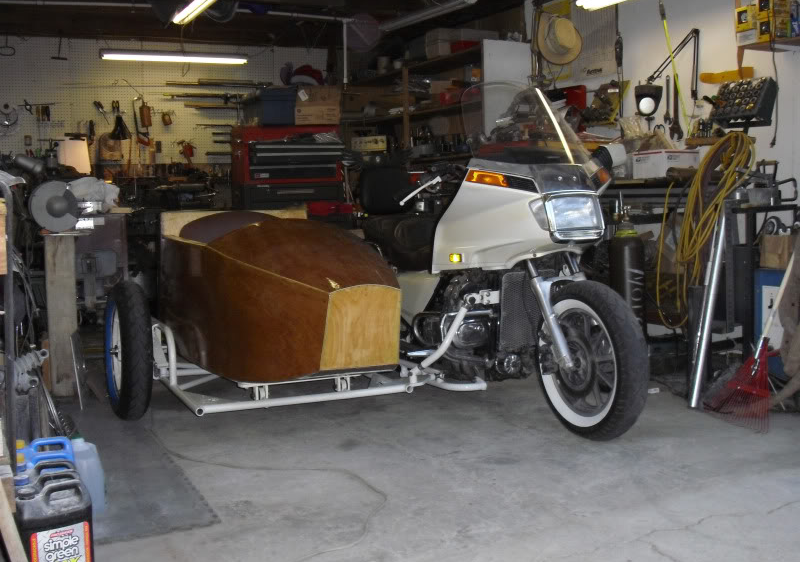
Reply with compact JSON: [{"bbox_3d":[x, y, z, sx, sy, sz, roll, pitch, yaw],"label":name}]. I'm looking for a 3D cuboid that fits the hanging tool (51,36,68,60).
[{"bbox_3d":[-2.720,-1.857,7.016,0.135,0.205,0.030,-4,6,-28],"label":"hanging tool"}]

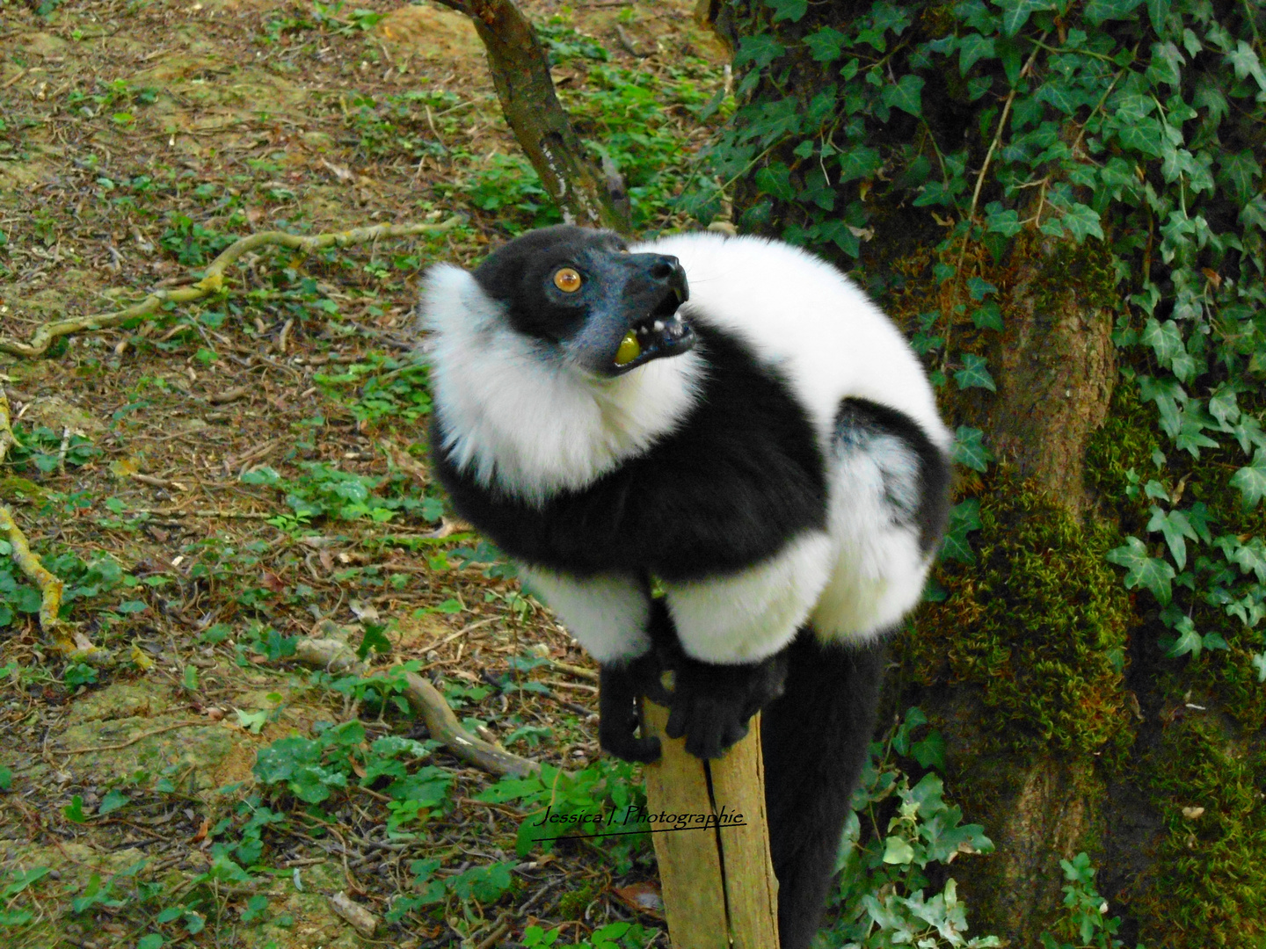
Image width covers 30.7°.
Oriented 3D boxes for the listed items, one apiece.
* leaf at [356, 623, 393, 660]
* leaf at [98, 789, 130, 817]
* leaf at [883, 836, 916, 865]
[{"bbox_3d":[-0.353,0.228,3.150,0.049,0.052,0.015,-2,18,-6],"label":"leaf"},{"bbox_3d":[-0.632,0.399,2.800,0.027,0.010,0.042,29,49,29],"label":"leaf"},{"bbox_3d":[0.226,0.318,1.950,0.029,0.025,0.012,1,10,6],"label":"leaf"}]

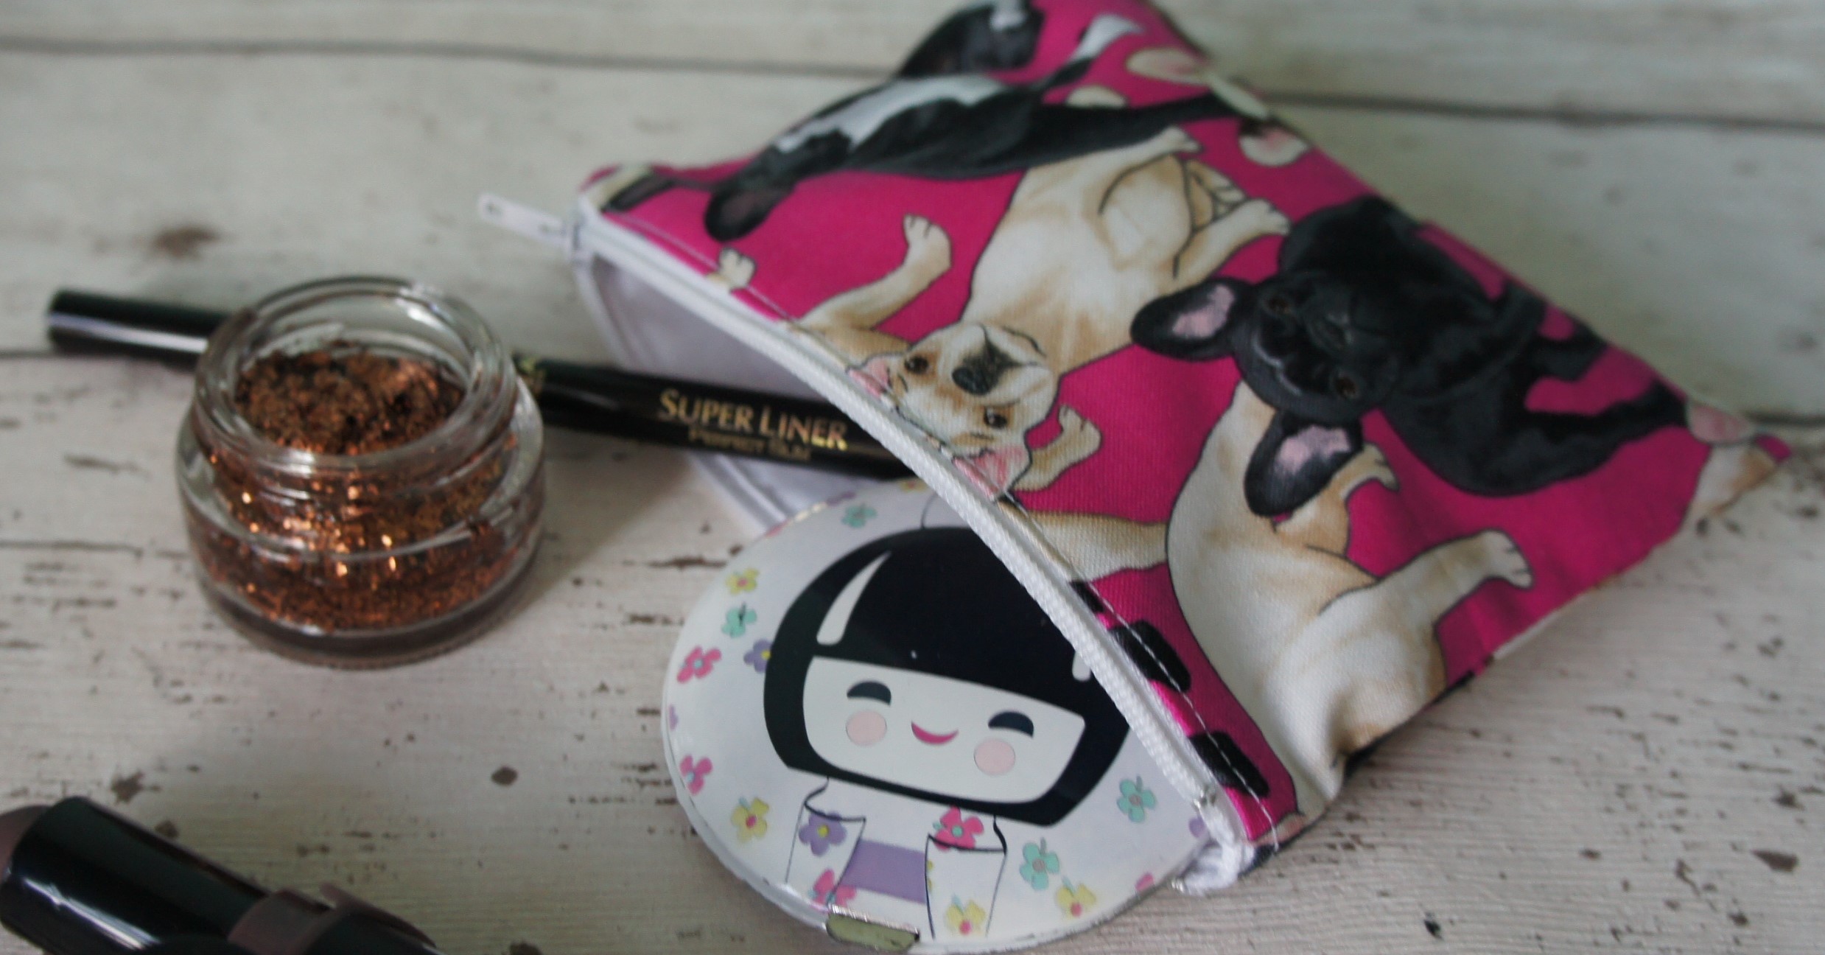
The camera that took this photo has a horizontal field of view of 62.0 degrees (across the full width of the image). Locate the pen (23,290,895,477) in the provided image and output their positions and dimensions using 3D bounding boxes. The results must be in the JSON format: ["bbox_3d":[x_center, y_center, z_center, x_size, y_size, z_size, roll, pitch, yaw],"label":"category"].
[{"bbox_3d":[-0.054,-0.011,0.212,0.138,0.011,0.011,9,43,4],"label":"pen"}]

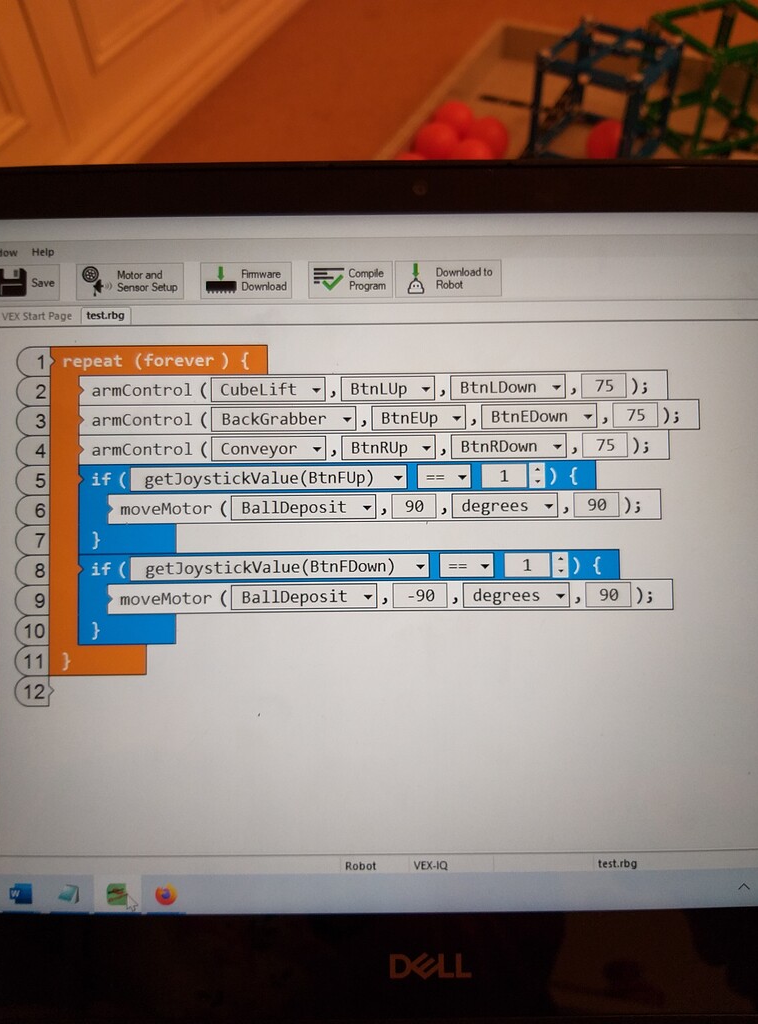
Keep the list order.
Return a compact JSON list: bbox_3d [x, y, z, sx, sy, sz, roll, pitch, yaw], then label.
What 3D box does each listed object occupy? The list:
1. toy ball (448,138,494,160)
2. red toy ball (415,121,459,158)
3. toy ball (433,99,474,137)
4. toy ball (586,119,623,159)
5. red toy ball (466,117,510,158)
[{"bbox_3d":[0.162,-0.612,1.351,0.076,0.076,0.076,-2,54,3],"label":"toy ball"},{"bbox_3d":[0.106,-0.664,1.393,0.076,0.076,0.076,-2,54,3],"label":"red toy ball"},{"bbox_3d":[0.141,-0.719,1.428,0.076,0.076,0.076,-2,54,3],"label":"toy ball"},{"bbox_3d":[0.404,-0.648,1.356,0.076,0.076,0.076,-2,54,3],"label":"toy ball"},{"bbox_3d":[0.194,-0.673,1.392,0.076,0.076,0.076,-2,54,3],"label":"red toy ball"}]

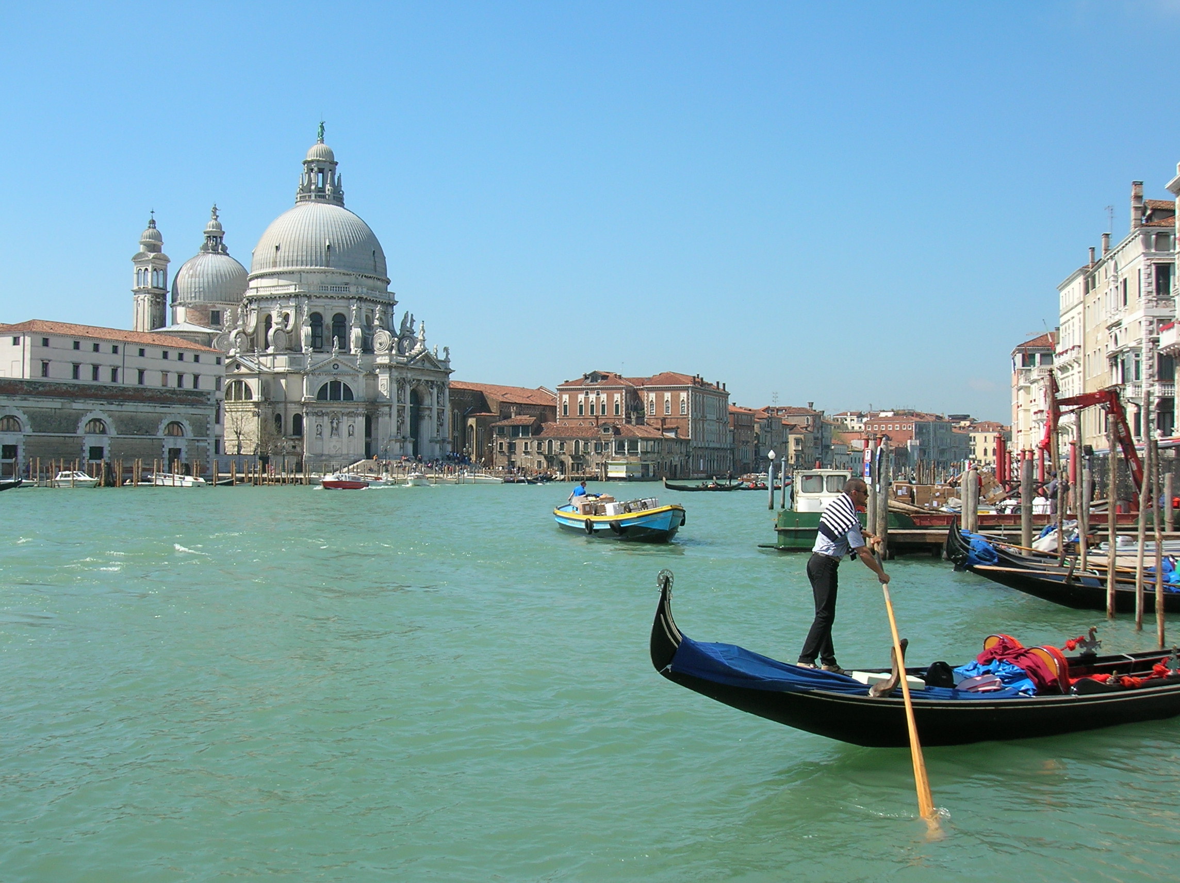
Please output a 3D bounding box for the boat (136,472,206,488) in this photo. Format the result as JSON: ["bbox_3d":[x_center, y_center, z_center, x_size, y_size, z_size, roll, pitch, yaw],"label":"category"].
[{"bbox_3d":[-50.495,4.605,157.000,7.800,1.800,2.400,0,-1,23],"label":"boat"}]

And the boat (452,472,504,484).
[{"bbox_3d":[-17.110,5.676,201.000,8.000,1.850,2.400,0,-1,-6],"label":"boat"}]

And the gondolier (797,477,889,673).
[{"bbox_3d":[2.235,1.187,11.500,0.760,1.720,0.580,0,-1,-7],"label":"gondolier"}]

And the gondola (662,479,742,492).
[{"bbox_3d":[12.463,4.738,144.000,9.300,1.500,1.400,1,-1,-14],"label":"gondola"}]

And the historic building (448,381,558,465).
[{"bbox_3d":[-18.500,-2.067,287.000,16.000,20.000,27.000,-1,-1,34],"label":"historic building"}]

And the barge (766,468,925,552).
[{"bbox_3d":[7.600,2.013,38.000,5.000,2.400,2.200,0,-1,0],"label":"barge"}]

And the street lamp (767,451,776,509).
[{"bbox_3d":[10.638,2.246,76.000,0.480,3.470,0.480,0,-1,0],"label":"street lamp"}]

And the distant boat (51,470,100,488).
[{"bbox_3d":[-59.081,4.257,148.500,5.500,2.000,2.100,0,-1,-6],"label":"distant boat"}]

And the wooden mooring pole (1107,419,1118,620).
[{"bbox_3d":[8.192,1.229,20.300,0.140,3.150,0.140,0,-1,0],"label":"wooden mooring pole"}]

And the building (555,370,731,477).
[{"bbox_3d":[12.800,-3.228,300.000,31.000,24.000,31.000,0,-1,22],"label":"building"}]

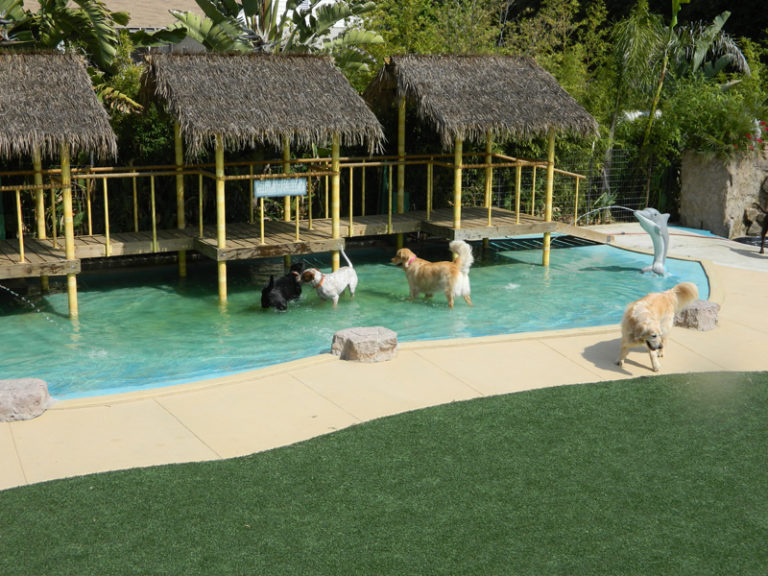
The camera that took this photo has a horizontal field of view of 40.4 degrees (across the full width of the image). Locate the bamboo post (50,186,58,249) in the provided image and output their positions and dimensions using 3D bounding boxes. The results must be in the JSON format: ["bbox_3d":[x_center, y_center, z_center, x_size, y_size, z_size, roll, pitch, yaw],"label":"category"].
[{"bbox_3d":[-3.650,-0.798,11.516,0.036,0.735,0.036,-6,14,-28],"label":"bamboo post"}]

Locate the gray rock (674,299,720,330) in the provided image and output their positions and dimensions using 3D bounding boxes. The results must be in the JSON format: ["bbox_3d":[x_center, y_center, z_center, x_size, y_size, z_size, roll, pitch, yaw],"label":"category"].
[{"bbox_3d":[3.275,0.282,11.004,0.330,0.240,0.385,-8,14,-36],"label":"gray rock"}]

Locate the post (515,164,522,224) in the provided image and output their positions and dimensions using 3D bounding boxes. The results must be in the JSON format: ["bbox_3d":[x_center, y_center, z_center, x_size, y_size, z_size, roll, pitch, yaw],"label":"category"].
[{"bbox_3d":[1.748,-1.218,13.613,0.038,0.786,0.038,-6,14,-28],"label":"post"}]

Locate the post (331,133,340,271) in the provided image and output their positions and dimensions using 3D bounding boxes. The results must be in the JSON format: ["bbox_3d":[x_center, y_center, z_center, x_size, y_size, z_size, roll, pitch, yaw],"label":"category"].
[{"bbox_3d":[-0.547,-0.854,12.012,0.086,1.903,0.086,1,12,0],"label":"post"}]

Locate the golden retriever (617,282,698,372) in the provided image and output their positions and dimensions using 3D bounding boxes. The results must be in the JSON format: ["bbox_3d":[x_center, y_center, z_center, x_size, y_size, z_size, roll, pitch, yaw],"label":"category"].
[{"bbox_3d":[2.506,0.318,9.577,0.420,0.630,0.970,7,14,27],"label":"golden retriever"}]

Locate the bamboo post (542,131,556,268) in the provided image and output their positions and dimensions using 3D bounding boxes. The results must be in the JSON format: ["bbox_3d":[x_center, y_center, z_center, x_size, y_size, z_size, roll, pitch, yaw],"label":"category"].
[{"bbox_3d":[2.191,-1.187,13.831,0.080,1.839,0.080,-6,14,-28],"label":"bamboo post"}]

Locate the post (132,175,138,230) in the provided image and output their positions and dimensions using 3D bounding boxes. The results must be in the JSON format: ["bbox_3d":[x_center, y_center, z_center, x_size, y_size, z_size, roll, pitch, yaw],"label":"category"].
[{"bbox_3d":[-2.944,-1.005,12.361,0.039,0.762,0.039,1,12,0],"label":"post"}]

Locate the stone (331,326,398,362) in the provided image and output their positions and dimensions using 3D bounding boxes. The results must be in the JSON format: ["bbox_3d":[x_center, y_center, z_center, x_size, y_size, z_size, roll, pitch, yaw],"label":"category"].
[{"bbox_3d":[-0.177,0.511,9.550,0.560,0.200,0.450,-1,13,-10],"label":"stone"}]

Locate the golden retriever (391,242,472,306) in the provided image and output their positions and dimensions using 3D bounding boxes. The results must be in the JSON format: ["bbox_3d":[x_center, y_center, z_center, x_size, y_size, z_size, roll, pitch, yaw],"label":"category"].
[{"bbox_3d":[0.553,-0.161,11.847,0.920,0.750,0.300,5,13,19],"label":"golden retriever"}]

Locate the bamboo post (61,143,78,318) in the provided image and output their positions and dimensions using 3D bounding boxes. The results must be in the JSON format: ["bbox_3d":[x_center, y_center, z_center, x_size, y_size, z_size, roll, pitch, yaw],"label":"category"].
[{"bbox_3d":[-3.173,-0.555,10.535,0.086,1.876,0.086,1,12,0],"label":"bamboo post"}]

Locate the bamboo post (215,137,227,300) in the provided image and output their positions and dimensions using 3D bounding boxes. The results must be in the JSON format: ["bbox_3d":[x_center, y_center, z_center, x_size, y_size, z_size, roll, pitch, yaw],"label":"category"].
[{"bbox_3d":[-1.759,-0.723,11.315,0.086,1.911,0.086,1,12,0],"label":"bamboo post"}]

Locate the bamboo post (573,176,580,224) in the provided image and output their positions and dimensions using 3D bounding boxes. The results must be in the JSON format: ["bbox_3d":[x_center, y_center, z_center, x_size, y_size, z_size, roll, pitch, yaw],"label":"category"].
[{"bbox_3d":[2.627,-1.171,14.200,0.039,0.710,0.039,1,12,0],"label":"bamboo post"}]

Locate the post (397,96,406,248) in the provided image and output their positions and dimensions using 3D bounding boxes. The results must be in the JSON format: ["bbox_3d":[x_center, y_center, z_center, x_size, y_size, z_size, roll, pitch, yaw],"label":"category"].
[{"bbox_3d":[0.238,-1.486,14.190,0.086,2.257,0.086,1,12,0],"label":"post"}]

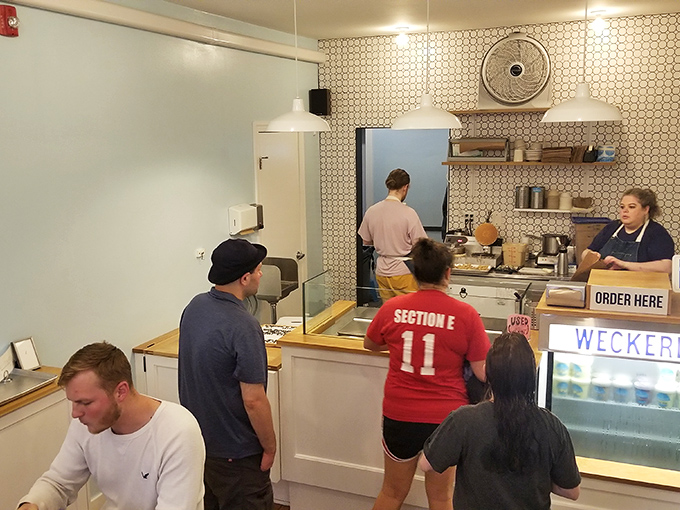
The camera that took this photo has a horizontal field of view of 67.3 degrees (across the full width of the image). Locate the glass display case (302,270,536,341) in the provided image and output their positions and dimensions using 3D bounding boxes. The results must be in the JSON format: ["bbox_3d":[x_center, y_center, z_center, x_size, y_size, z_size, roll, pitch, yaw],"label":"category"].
[{"bbox_3d":[0.464,0.338,3.164,1.280,0.330,0.470,3,10,18],"label":"glass display case"}]

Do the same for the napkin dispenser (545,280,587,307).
[{"bbox_3d":[1.168,0.204,2.639,0.175,0.115,0.140,3,10,18],"label":"napkin dispenser"}]

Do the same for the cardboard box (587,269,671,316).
[{"bbox_3d":[1.466,0.189,2.611,0.350,0.140,0.340,3,10,18],"label":"cardboard box"}]

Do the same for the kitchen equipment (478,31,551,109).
[{"bbox_3d":[1.390,-1.465,4.056,0.540,0.570,0.170,3,10,18],"label":"kitchen equipment"}]

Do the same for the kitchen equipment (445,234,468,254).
[{"bbox_3d":[0.964,-0.087,4.226,0.200,0.170,0.240,3,10,18],"label":"kitchen equipment"}]

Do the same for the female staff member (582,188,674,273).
[{"bbox_3d":[1.768,0.412,3.191,0.550,1.640,0.430,9,13,42],"label":"female staff member"}]

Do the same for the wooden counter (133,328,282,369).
[{"bbox_3d":[-0.723,0.558,3.267,1.020,0.060,0.530,3,10,18],"label":"wooden counter"}]

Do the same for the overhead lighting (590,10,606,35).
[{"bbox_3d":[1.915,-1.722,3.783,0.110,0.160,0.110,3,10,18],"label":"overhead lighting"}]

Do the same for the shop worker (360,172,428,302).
[{"bbox_3d":[0.397,0.221,3.903,0.500,1.740,0.400,3,10,18],"label":"shop worker"}]

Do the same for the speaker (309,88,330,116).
[{"bbox_3d":[-0.182,-1.351,4.525,0.160,0.225,0.160,1,10,6],"label":"speaker"}]

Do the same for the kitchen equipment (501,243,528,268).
[{"bbox_3d":[1.417,-0.004,4.122,0.185,0.185,0.185,3,10,18],"label":"kitchen equipment"}]

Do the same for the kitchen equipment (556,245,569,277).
[{"bbox_3d":[1.637,0.041,3.757,0.085,0.245,0.085,3,10,18],"label":"kitchen equipment"}]

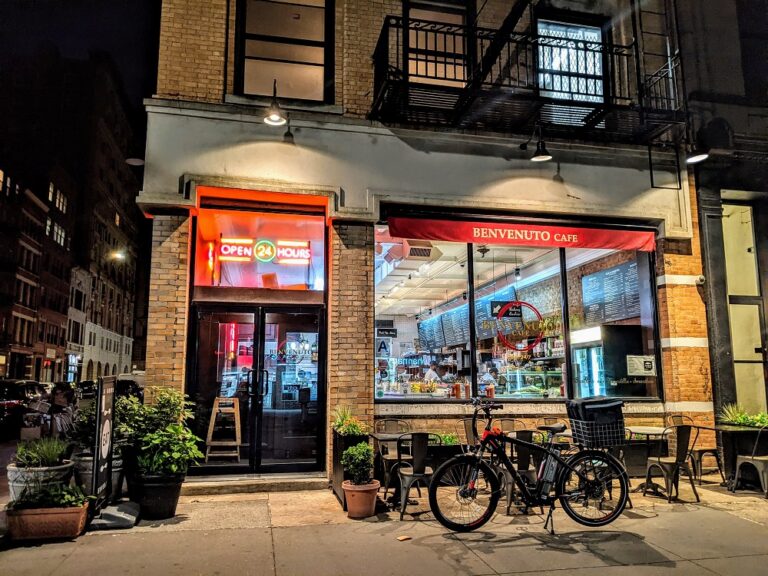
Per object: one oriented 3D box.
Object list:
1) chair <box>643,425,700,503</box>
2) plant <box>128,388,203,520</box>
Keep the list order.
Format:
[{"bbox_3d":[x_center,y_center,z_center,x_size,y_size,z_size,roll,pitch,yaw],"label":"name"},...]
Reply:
[{"bbox_3d":[3.319,2.014,6.941,0.451,0.848,0.490,2,-9,-14],"label":"chair"},{"bbox_3d":[-2.276,1.688,6.214,0.755,1.284,0.735,2,-9,-13],"label":"plant"}]

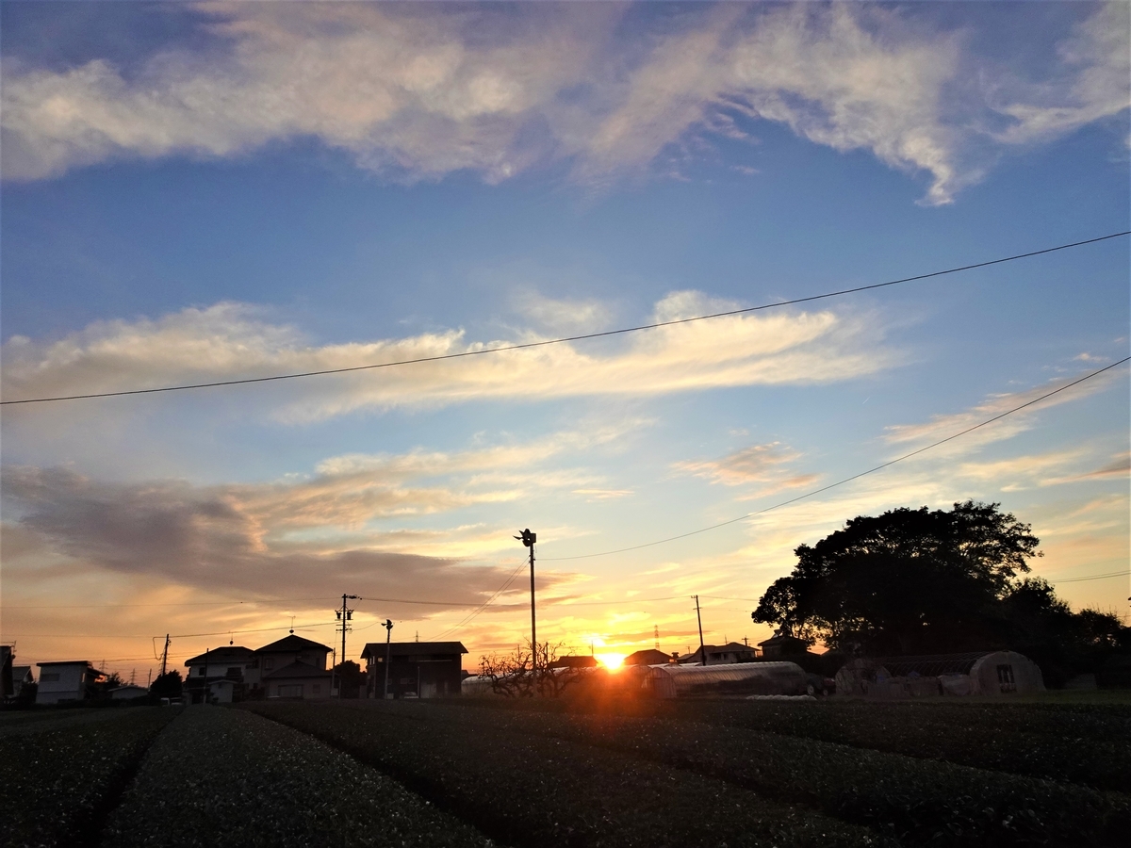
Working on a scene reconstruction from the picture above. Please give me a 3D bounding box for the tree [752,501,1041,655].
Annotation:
[{"bbox_3d":[29.346,15.509,71.408,25.700,16.586,21.196,-2,-18,0],"label":"tree"}]

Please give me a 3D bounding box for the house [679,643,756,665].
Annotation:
[{"bbox_3d":[25.901,40.881,133.501,11.000,6.900,8.500,3,-18,-14],"label":"house"}]

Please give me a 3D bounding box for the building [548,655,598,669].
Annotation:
[{"bbox_3d":[1.595,55.520,176.467,11.000,7.000,8.500,1,-18,-10],"label":"building"}]

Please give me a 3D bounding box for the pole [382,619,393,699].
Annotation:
[{"bbox_3d":[-14.282,19.035,62.647,0.900,7.000,0.900,11,-22,-36],"label":"pole"}]

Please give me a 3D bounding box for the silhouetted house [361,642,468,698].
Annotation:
[{"bbox_3d":[-16.076,26.518,83.425,10.000,6.500,6.800,5,-19,-21],"label":"silhouetted house"}]

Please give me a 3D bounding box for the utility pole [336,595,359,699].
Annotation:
[{"bbox_3d":[-24.736,25.222,88.263,2.200,12.300,0.900,-1,-18,-5],"label":"utility pole"}]

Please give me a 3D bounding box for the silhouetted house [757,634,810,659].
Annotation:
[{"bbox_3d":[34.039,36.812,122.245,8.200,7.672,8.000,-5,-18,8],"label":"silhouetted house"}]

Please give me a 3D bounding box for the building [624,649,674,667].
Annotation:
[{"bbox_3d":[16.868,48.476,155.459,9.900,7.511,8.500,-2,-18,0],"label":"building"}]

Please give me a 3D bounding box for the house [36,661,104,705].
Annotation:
[{"bbox_3d":[-51.298,27.388,81.355,6.500,5.800,6.500,6,-19,-24],"label":"house"}]

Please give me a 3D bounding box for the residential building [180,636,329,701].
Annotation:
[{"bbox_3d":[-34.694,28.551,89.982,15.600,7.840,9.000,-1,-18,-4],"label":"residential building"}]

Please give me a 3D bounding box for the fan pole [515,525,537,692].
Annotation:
[{"bbox_3d":[-1.511,7.477,29.666,0.750,7.062,0.800,14,-24,-39],"label":"fan pole"}]

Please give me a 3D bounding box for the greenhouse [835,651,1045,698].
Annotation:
[{"bbox_3d":[27.163,18.811,58.788,5.801,2.716,14.744,4,-19,-18],"label":"greenhouse"}]

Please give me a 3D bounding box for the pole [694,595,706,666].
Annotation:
[{"bbox_3d":[14.978,24.289,86.585,1.000,10.408,0.600,-2,-18,0],"label":"pole"}]

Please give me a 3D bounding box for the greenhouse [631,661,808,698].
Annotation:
[{"bbox_3d":[13.455,21.923,67.255,13.500,2.600,5.500,5,-19,-22],"label":"greenhouse"}]

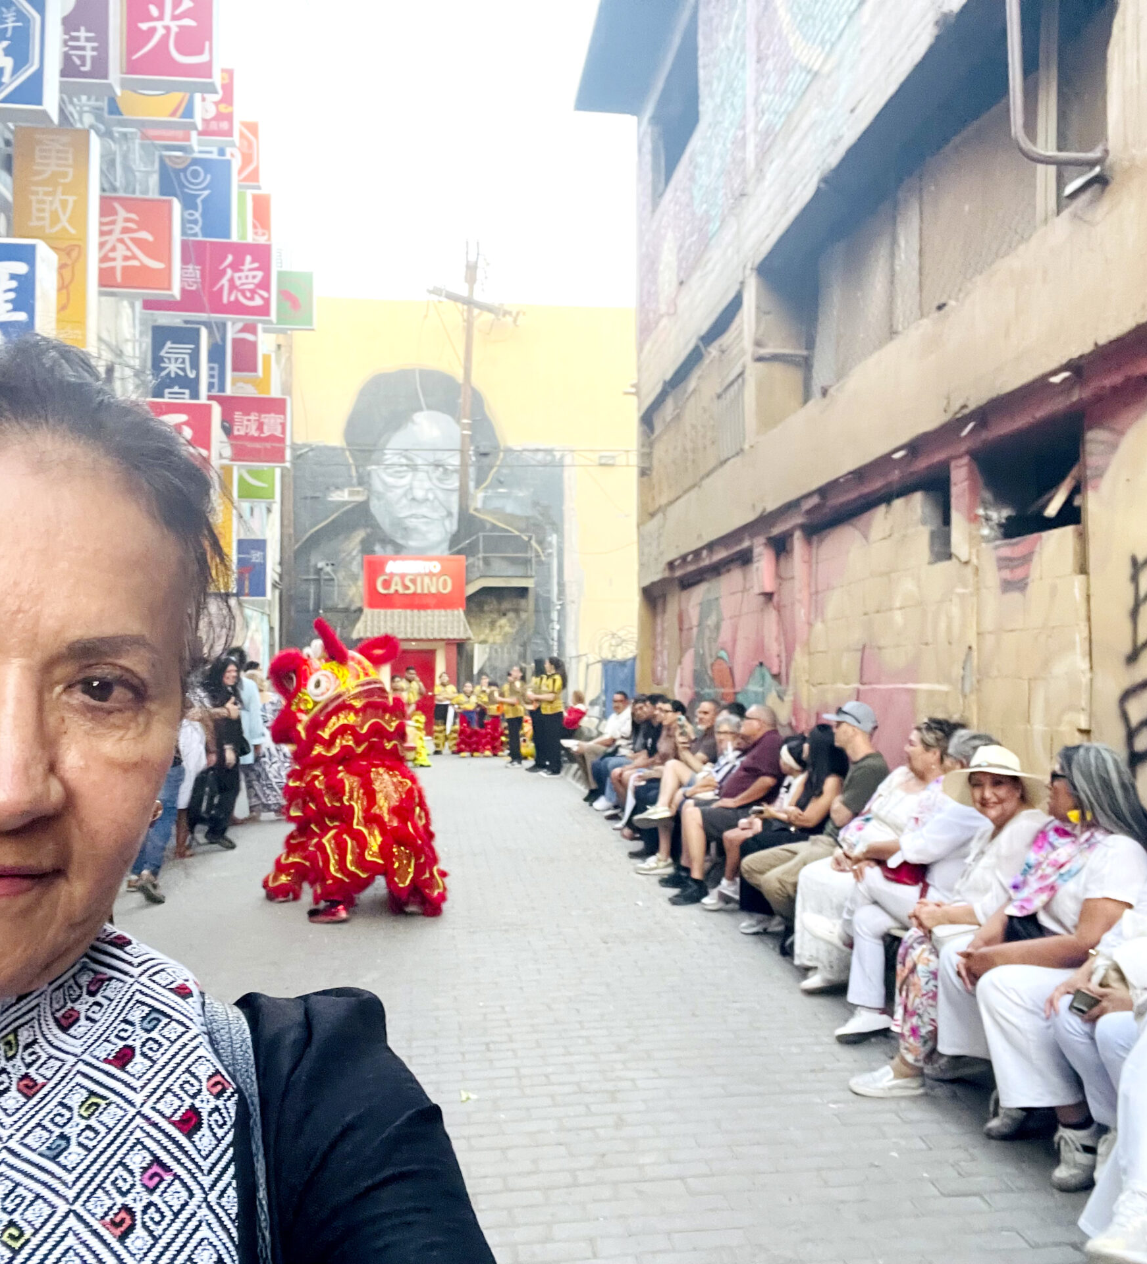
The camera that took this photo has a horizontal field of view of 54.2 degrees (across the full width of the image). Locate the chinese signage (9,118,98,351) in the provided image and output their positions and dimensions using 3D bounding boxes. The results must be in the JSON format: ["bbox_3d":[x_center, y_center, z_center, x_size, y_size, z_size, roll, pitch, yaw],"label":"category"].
[{"bbox_3d":[-3.193,-2.391,6.902,0.458,1.388,0.190,0,-2,-7],"label":"chinese signage"}]

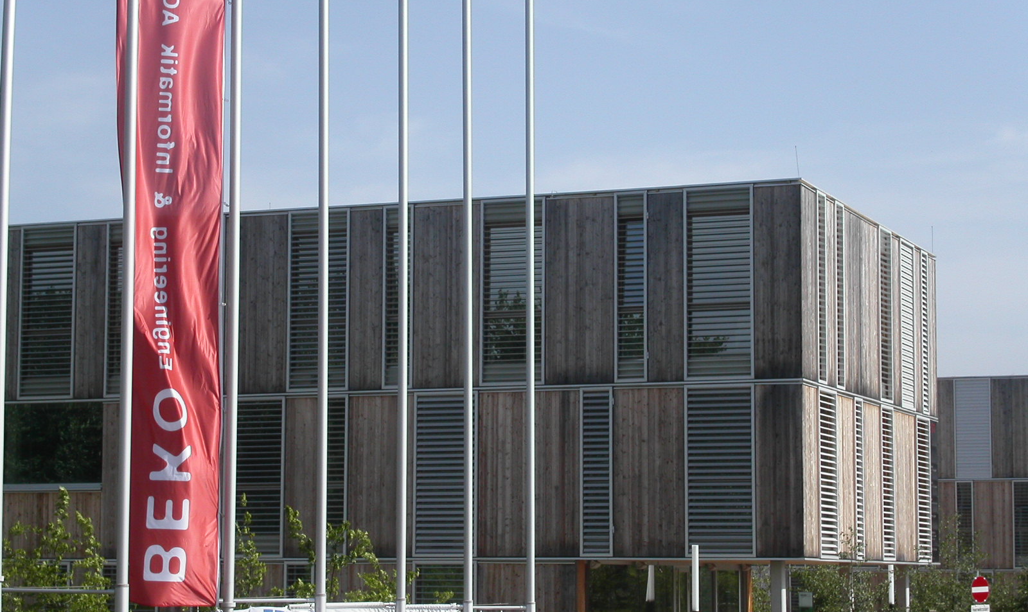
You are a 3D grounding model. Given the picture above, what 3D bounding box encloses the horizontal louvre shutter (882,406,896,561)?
[{"bbox_3d":[8.356,3.989,54.602,0.100,3.432,0.996,-2,-7,22],"label":"horizontal louvre shutter"}]

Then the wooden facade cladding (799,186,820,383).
[{"bbox_3d":[5.940,-0.421,49.265,0.100,3.916,1.242,-2,-7,22],"label":"wooden facade cladding"}]

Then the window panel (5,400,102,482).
[{"bbox_3d":[-10.369,3.085,54.500,2.758,1.832,0.100,-2,-7,22],"label":"window panel"}]

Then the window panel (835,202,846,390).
[{"bbox_3d":[6.882,-0.204,51.574,0.100,3.962,0.724,-2,-7,22],"label":"window panel"}]

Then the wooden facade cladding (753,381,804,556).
[{"bbox_3d":[5.288,3.279,48.474,0.983,3.429,0.100,-2,-7,22],"label":"wooden facade cladding"}]

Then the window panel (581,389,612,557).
[{"bbox_3d":[1.777,3.544,51.848,0.745,3.575,0.100,-2,-7,22],"label":"window panel"}]

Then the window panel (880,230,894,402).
[{"bbox_3d":[8.441,0.220,55.395,0.100,3.944,1.218,-2,-7,22],"label":"window panel"}]

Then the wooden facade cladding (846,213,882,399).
[{"bbox_3d":[7.893,0.019,55.392,0.100,4.100,3.234,-2,-7,22],"label":"wooden facade cladding"}]

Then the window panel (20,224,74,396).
[{"bbox_3d":[-10.576,0.139,55.315,1.470,3.951,0.100,-2,-7,22],"label":"window panel"}]

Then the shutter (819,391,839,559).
[{"bbox_3d":[6.454,3.456,50.136,0.100,3.490,1.448,-2,-7,22],"label":"shutter"}]

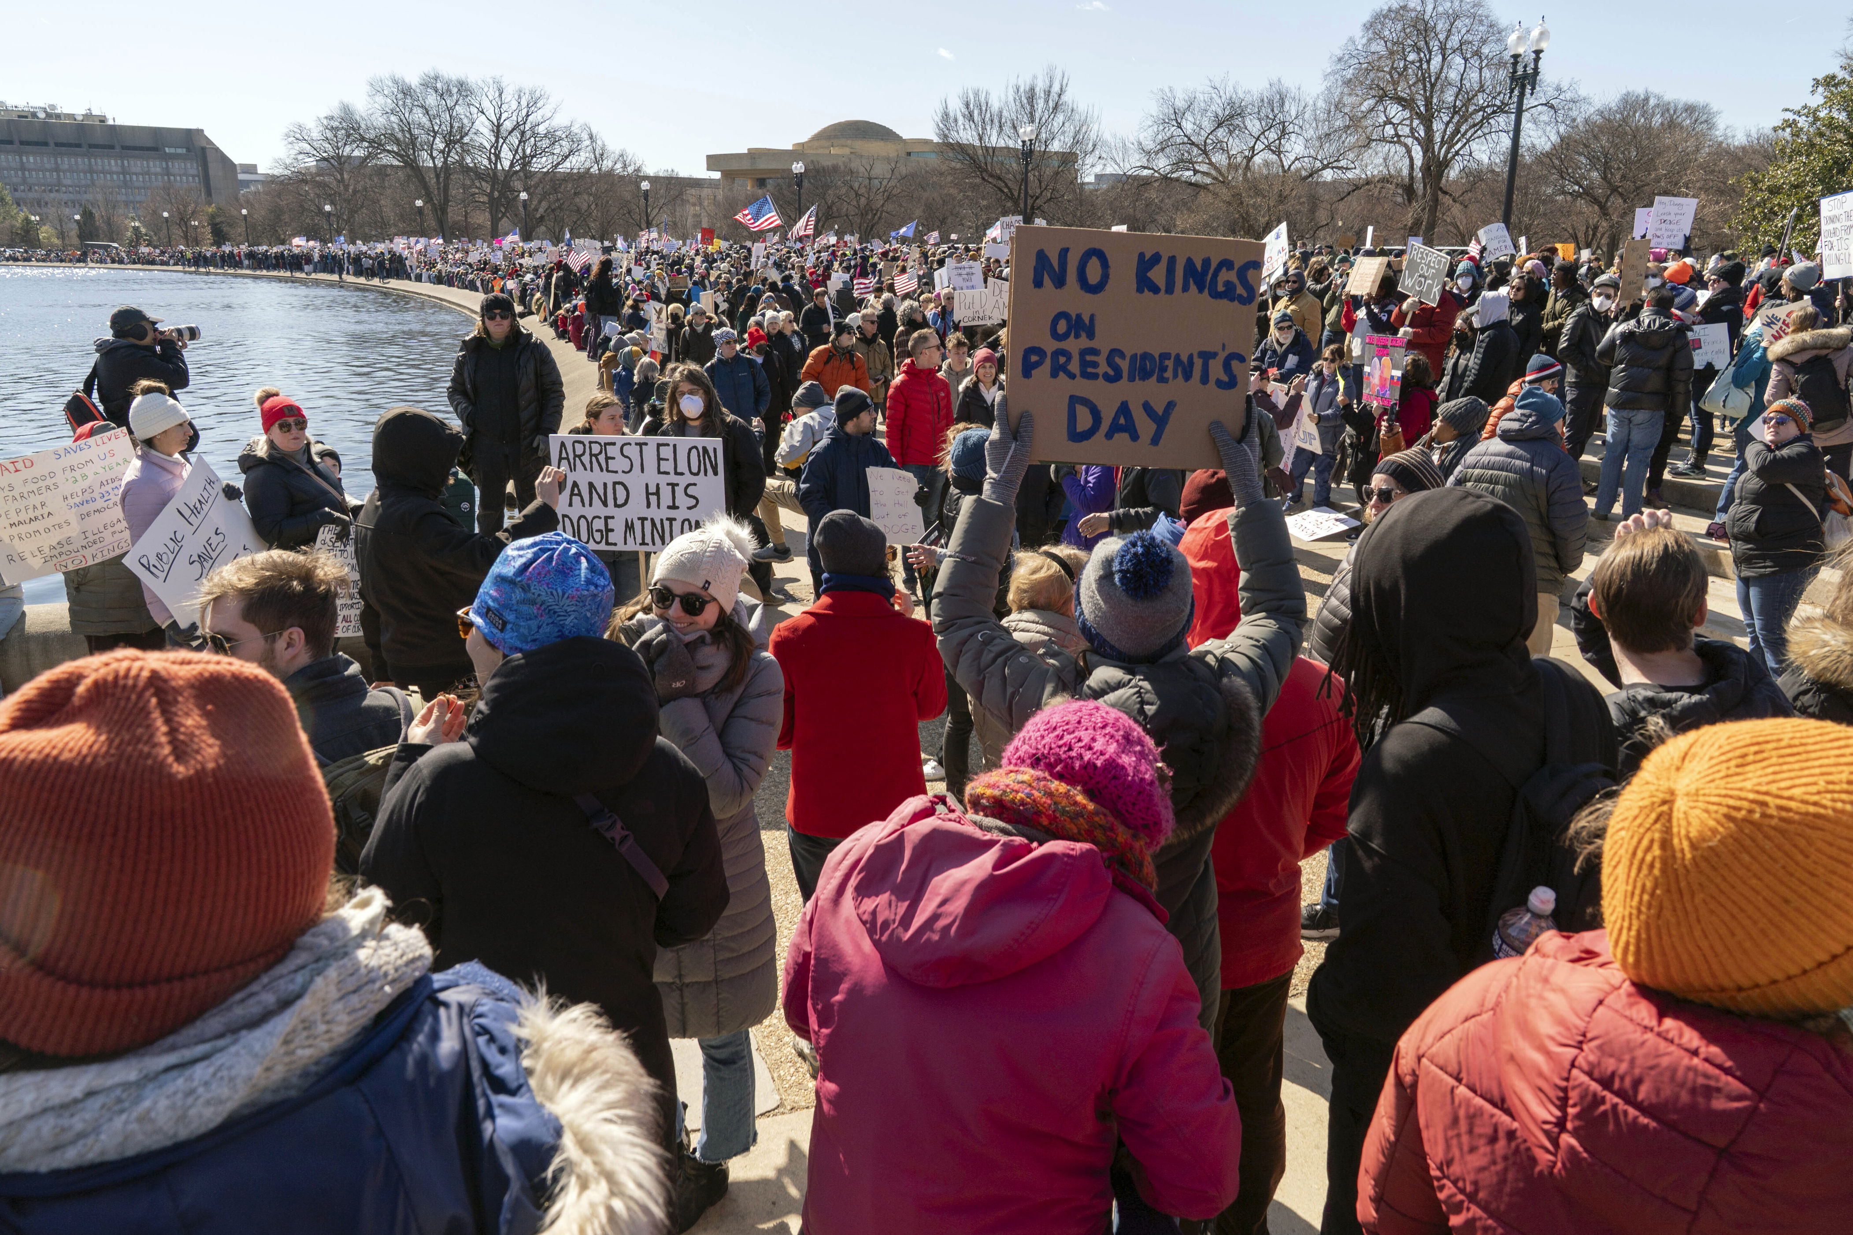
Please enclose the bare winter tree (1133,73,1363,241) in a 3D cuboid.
[{"bbox_3d":[16.284,-22.524,63.000,11.200,10.300,10.500,5,17,13],"label":"bare winter tree"}]

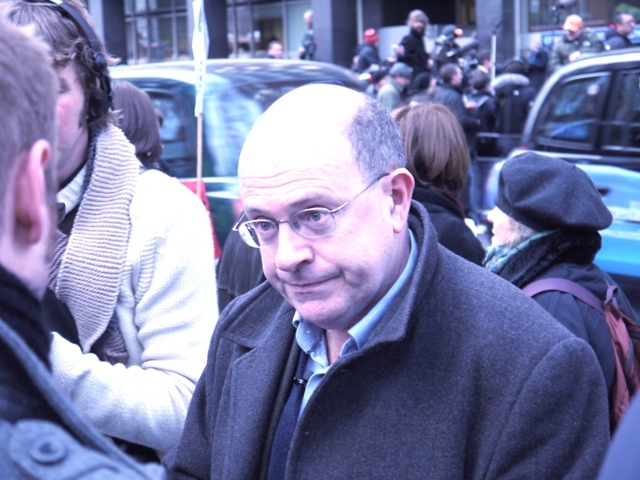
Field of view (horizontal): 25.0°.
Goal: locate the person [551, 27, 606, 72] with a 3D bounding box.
[{"bbox_3d":[2.689,-1.482,15.000,0.580,1.730,0.400,0,7,12],"label":"person"}]

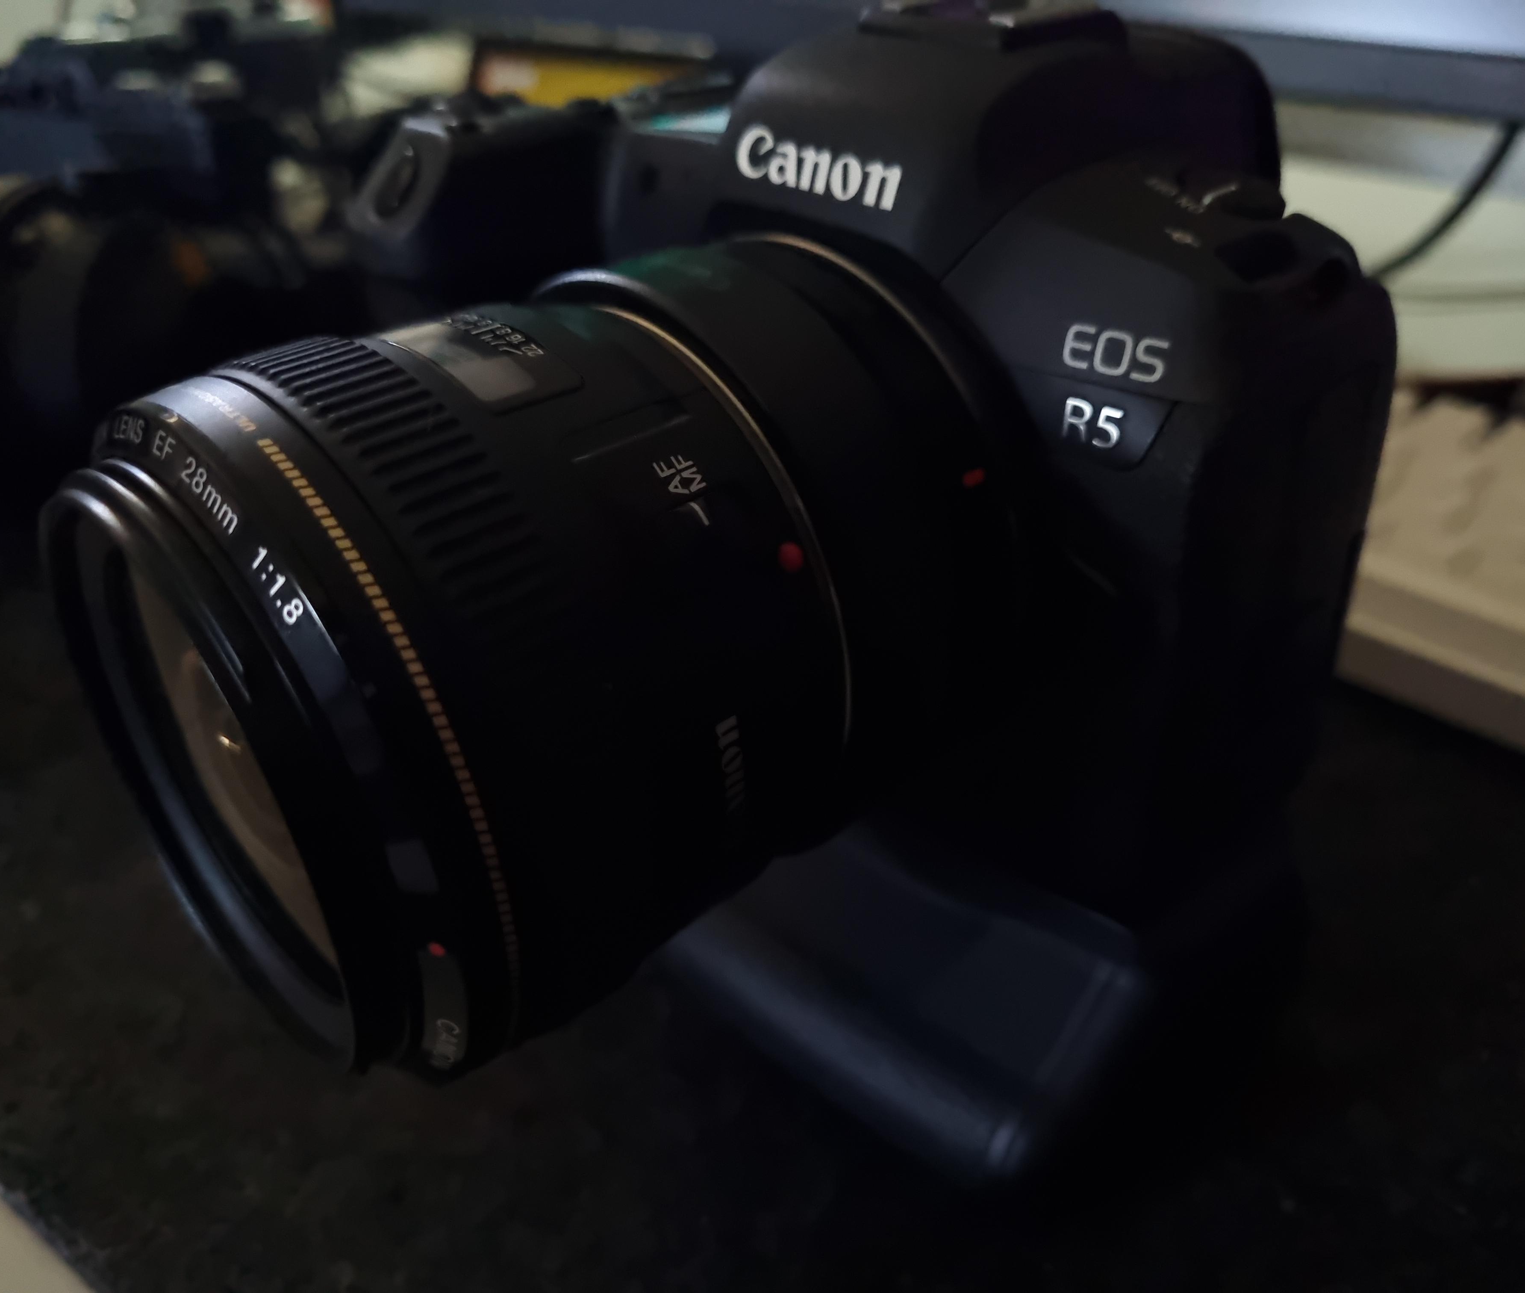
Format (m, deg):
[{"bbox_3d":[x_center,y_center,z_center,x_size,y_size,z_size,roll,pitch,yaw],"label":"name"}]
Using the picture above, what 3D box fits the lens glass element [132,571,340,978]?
[{"bbox_3d":[-0.049,0.011,0.126,0.010,0.048,0.048,-28,41,-34],"label":"lens glass element"}]

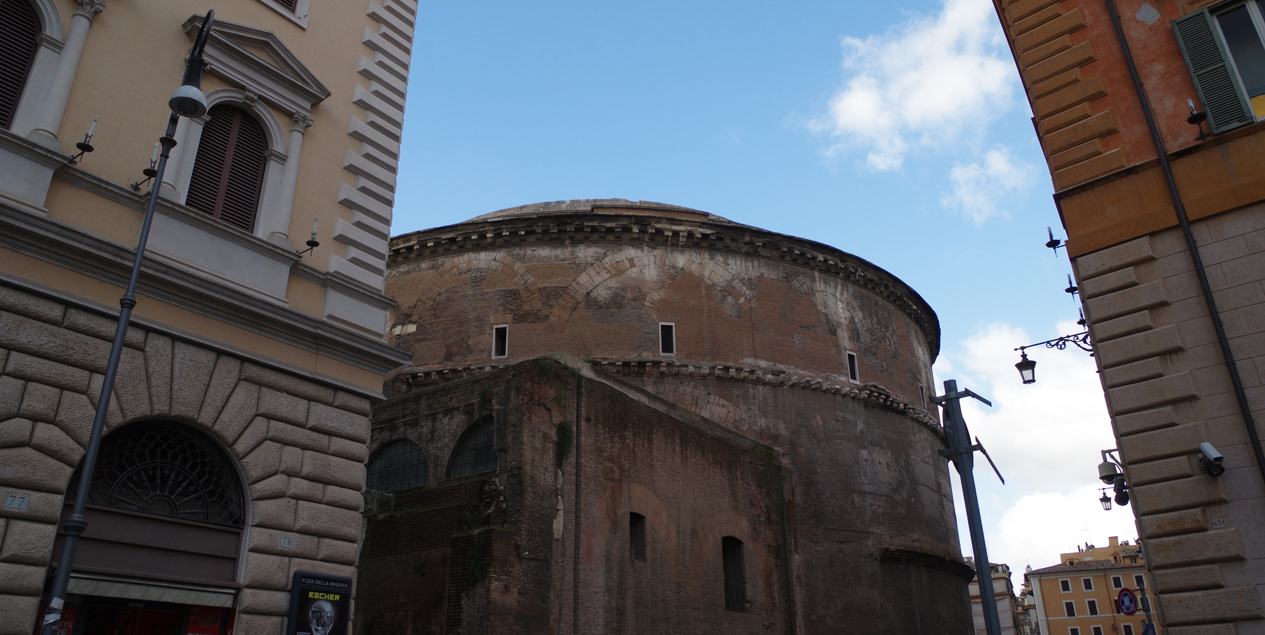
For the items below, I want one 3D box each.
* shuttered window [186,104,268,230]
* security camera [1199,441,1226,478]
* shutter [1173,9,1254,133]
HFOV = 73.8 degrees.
[{"bbox_3d":[-6.752,-2.572,14.223,0.150,2.271,1.206,-18,-29,33],"label":"shuttered window"},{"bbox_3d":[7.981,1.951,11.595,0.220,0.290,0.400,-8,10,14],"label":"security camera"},{"bbox_3d":[9.200,-3.933,13.393,0.540,2.320,0.050,-20,-30,36],"label":"shutter"}]

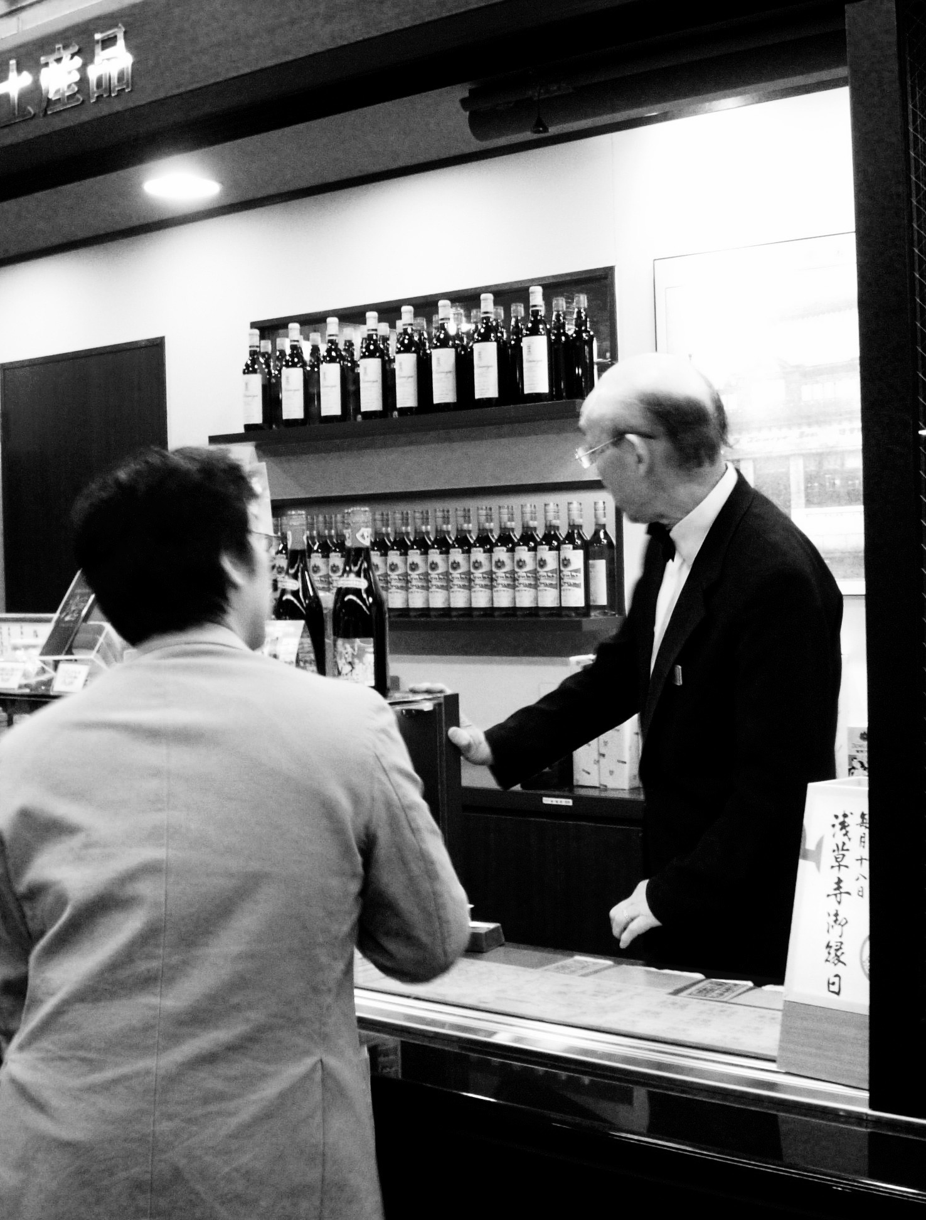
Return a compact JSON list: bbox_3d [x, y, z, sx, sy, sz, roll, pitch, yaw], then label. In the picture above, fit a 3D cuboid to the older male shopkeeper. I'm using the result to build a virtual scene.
[{"bbox_3d":[0.260,0.451,2.511,0.550,1.600,0.500,-2,1,-18],"label":"older male shopkeeper"}]

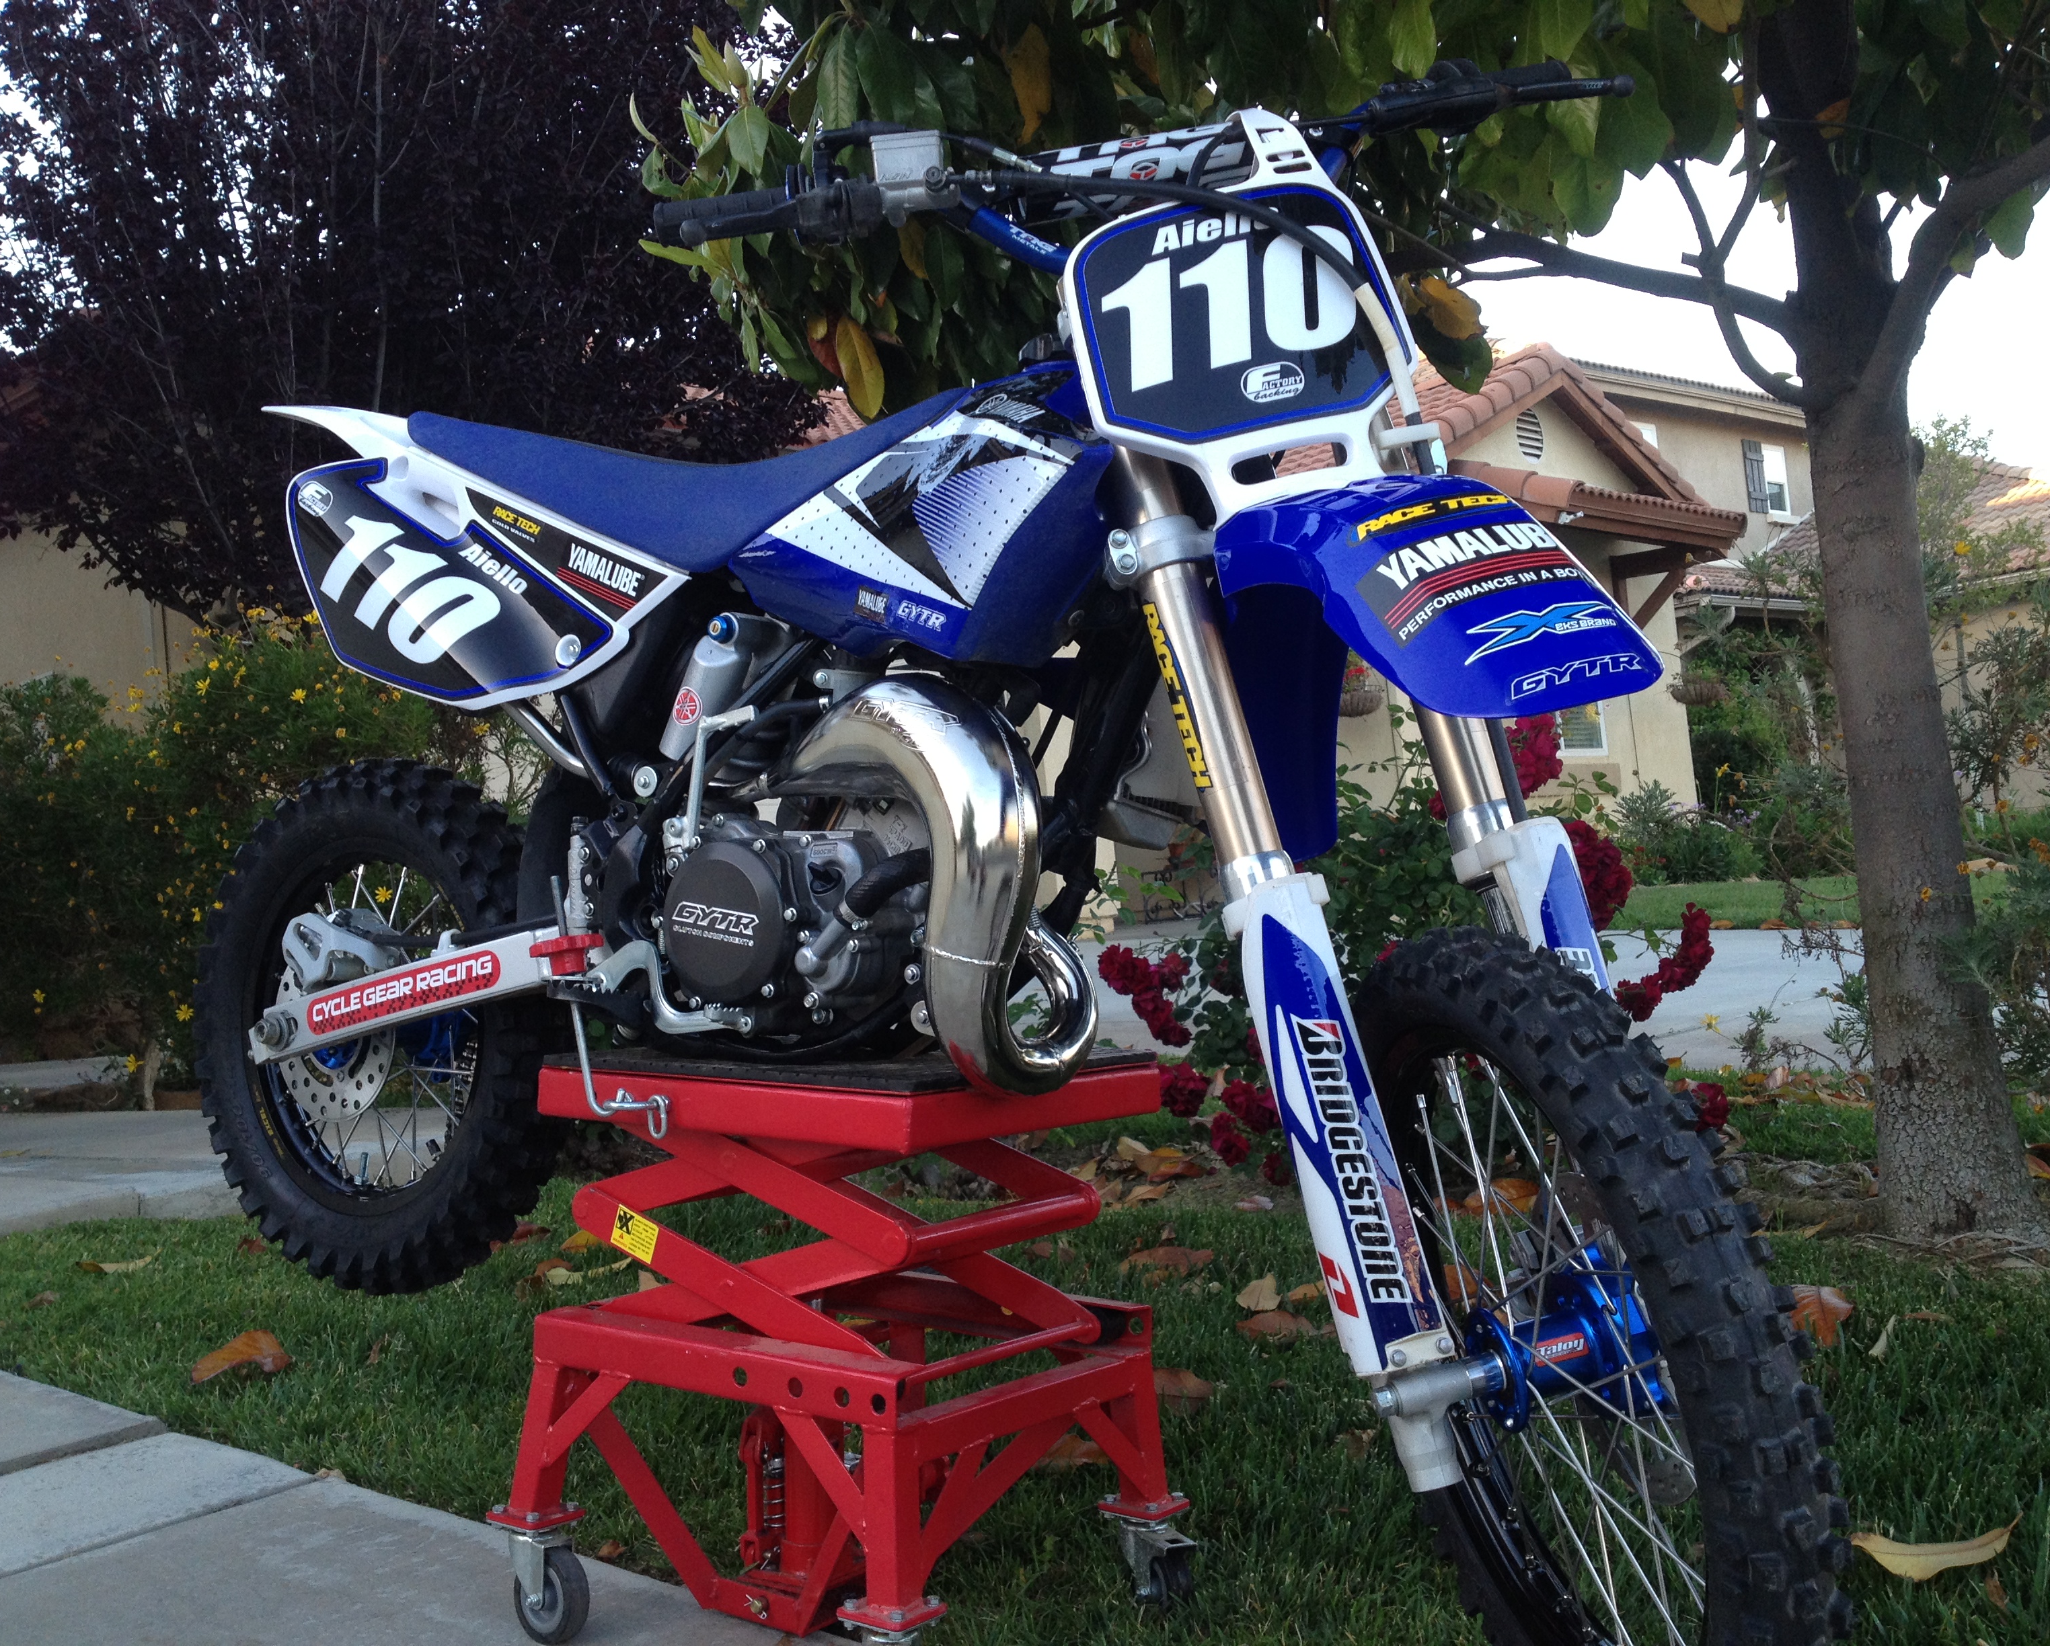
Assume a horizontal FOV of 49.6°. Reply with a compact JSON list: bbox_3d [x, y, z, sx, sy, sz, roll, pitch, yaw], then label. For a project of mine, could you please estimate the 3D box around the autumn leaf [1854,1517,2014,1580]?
[{"bbox_3d":[0.802,0.642,1.960,0.150,0.035,0.050,-2,-2,-6],"label":"autumn leaf"}]

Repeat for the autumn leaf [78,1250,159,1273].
[{"bbox_3d":[-1.307,0.635,3.200,0.125,0.028,0.045,-2,-2,-15],"label":"autumn leaf"}]

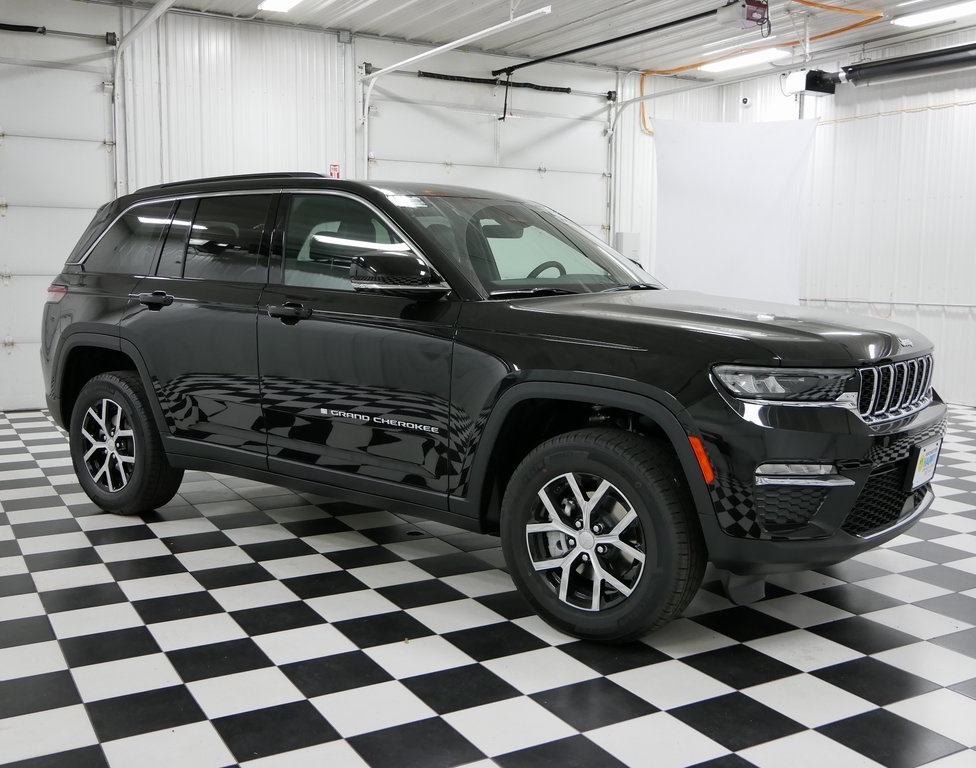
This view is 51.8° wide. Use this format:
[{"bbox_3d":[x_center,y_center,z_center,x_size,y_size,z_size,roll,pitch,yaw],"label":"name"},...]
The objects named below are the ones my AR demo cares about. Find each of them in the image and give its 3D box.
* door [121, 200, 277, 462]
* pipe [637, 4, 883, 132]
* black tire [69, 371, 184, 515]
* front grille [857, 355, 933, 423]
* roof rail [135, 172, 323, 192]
[{"bbox_3d":[-1.364,-0.286,4.918,1.120,1.290,0.270,6,8,37],"label":"door"},{"bbox_3d":[2.401,-3.260,10.651,1.400,0.710,3.450,-3,8,-30],"label":"pipe"},{"bbox_3d":[-1.945,0.319,5.432,0.765,0.765,0.265,6,8,37],"label":"black tire"},{"bbox_3d":[1.553,0.006,3.757,0.100,0.200,0.960,6,8,37],"label":"front grille"},{"bbox_3d":[-1.324,-1.014,5.069,1.530,0.070,0.050,6,8,37],"label":"roof rail"}]

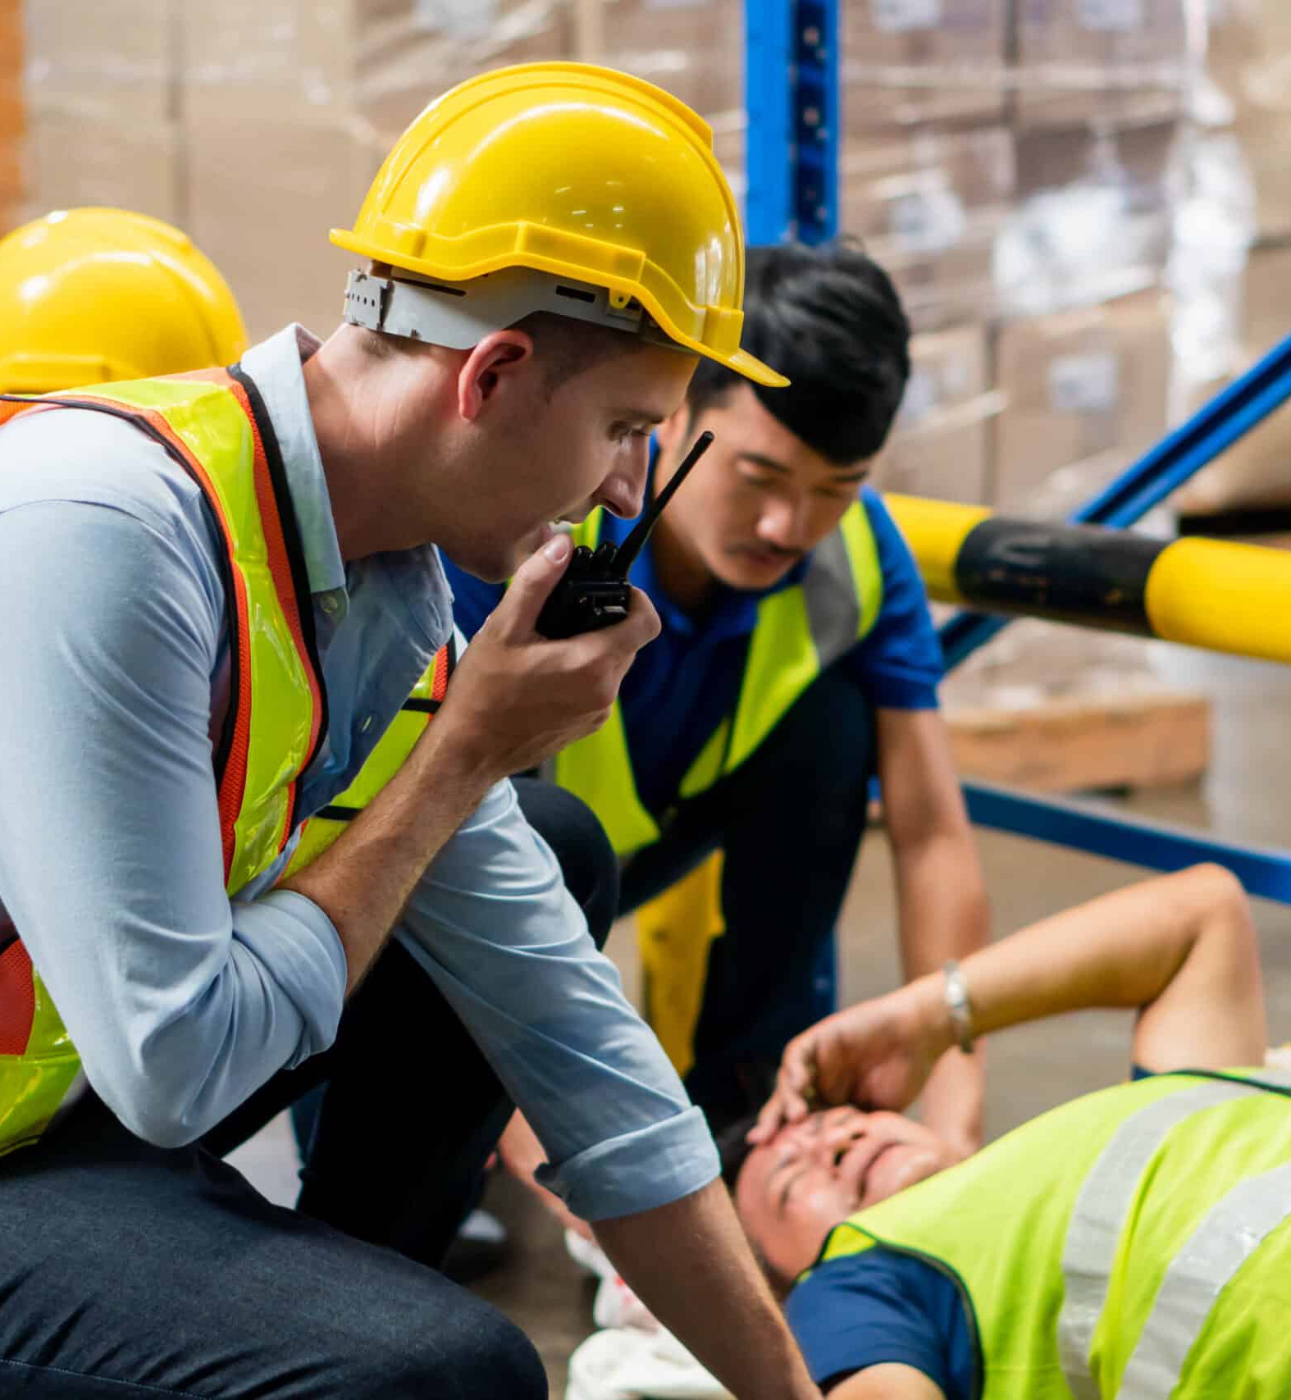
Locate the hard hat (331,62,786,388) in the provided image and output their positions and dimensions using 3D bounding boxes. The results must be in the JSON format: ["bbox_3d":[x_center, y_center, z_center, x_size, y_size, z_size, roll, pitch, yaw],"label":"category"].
[{"bbox_3d":[-0.035,-0.285,2.560,0.285,0.165,0.220,15,8,-8],"label":"hard hat"}]

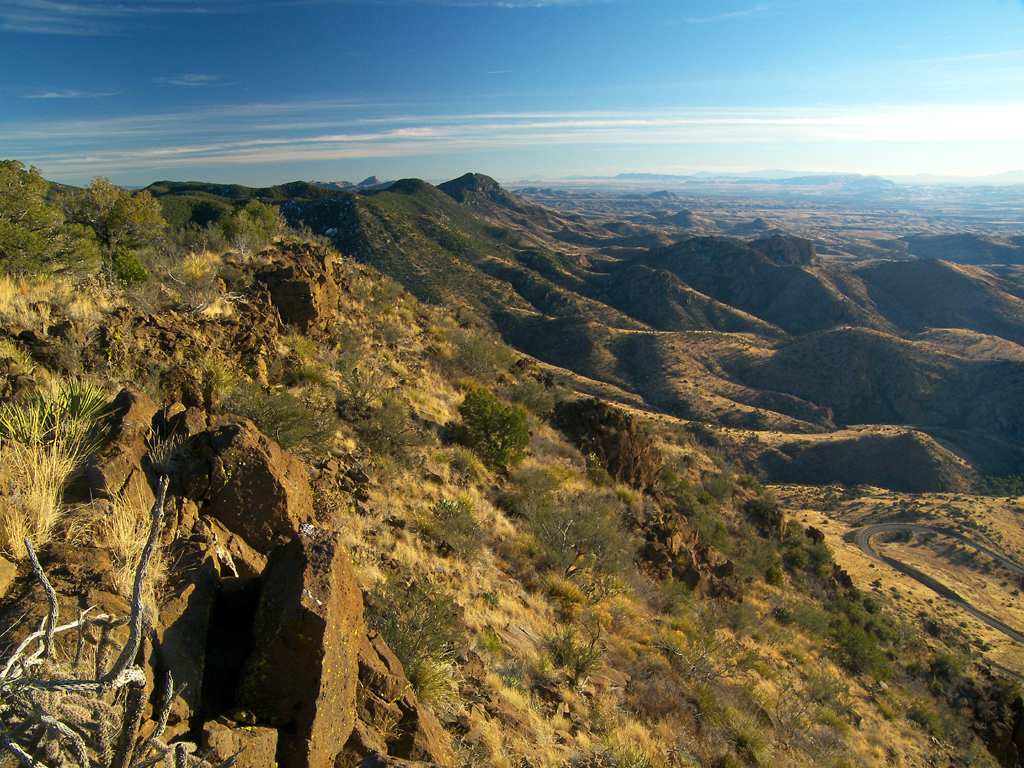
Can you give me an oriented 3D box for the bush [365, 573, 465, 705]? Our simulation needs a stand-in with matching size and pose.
[{"bbox_3d":[-1.083,2.678,7.500,1.180,1.390,1.100,-2,17,-9],"label":"bush"}]

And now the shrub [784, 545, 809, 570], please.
[{"bbox_3d":[19.234,11.730,48.000,1.570,1.770,1.460,8,18,23],"label":"shrub"}]

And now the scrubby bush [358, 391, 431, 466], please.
[{"bbox_3d":[-3.227,1.222,19.500,1.980,1.990,1.880,-3,16,-10],"label":"scrubby bush"}]

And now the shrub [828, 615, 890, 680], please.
[{"bbox_3d":[13.704,10.431,28.000,2.370,2.430,2.210,10,19,29],"label":"shrub"}]

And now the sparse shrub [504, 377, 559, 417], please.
[{"bbox_3d":[0.796,0.511,29.000,2.250,1.580,2.090,1,17,2],"label":"sparse shrub"}]

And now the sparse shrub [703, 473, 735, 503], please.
[{"bbox_3d":[12.215,6.123,42.000,1.890,1.750,1.800,5,17,17],"label":"sparse shrub"}]

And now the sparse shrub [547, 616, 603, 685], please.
[{"bbox_3d":[1.232,5.255,14.000,1.100,1.330,1.100,2,16,6],"label":"sparse shrub"}]

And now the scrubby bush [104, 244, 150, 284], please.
[{"bbox_3d":[-14.080,-4.376,26.000,1.570,1.440,1.460,-8,19,-27],"label":"scrubby bush"}]

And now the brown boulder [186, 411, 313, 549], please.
[{"bbox_3d":[-2.227,0.832,6.000,1.120,1.150,1.060,-6,17,-21],"label":"brown boulder"}]

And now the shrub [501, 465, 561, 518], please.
[{"bbox_3d":[0.586,3.407,22.500,1.900,1.670,1.810,0,16,2],"label":"shrub"}]

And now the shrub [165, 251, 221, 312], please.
[{"bbox_3d":[-9.000,-2.887,20.000,1.530,1.730,1.420,-7,18,-23],"label":"shrub"}]

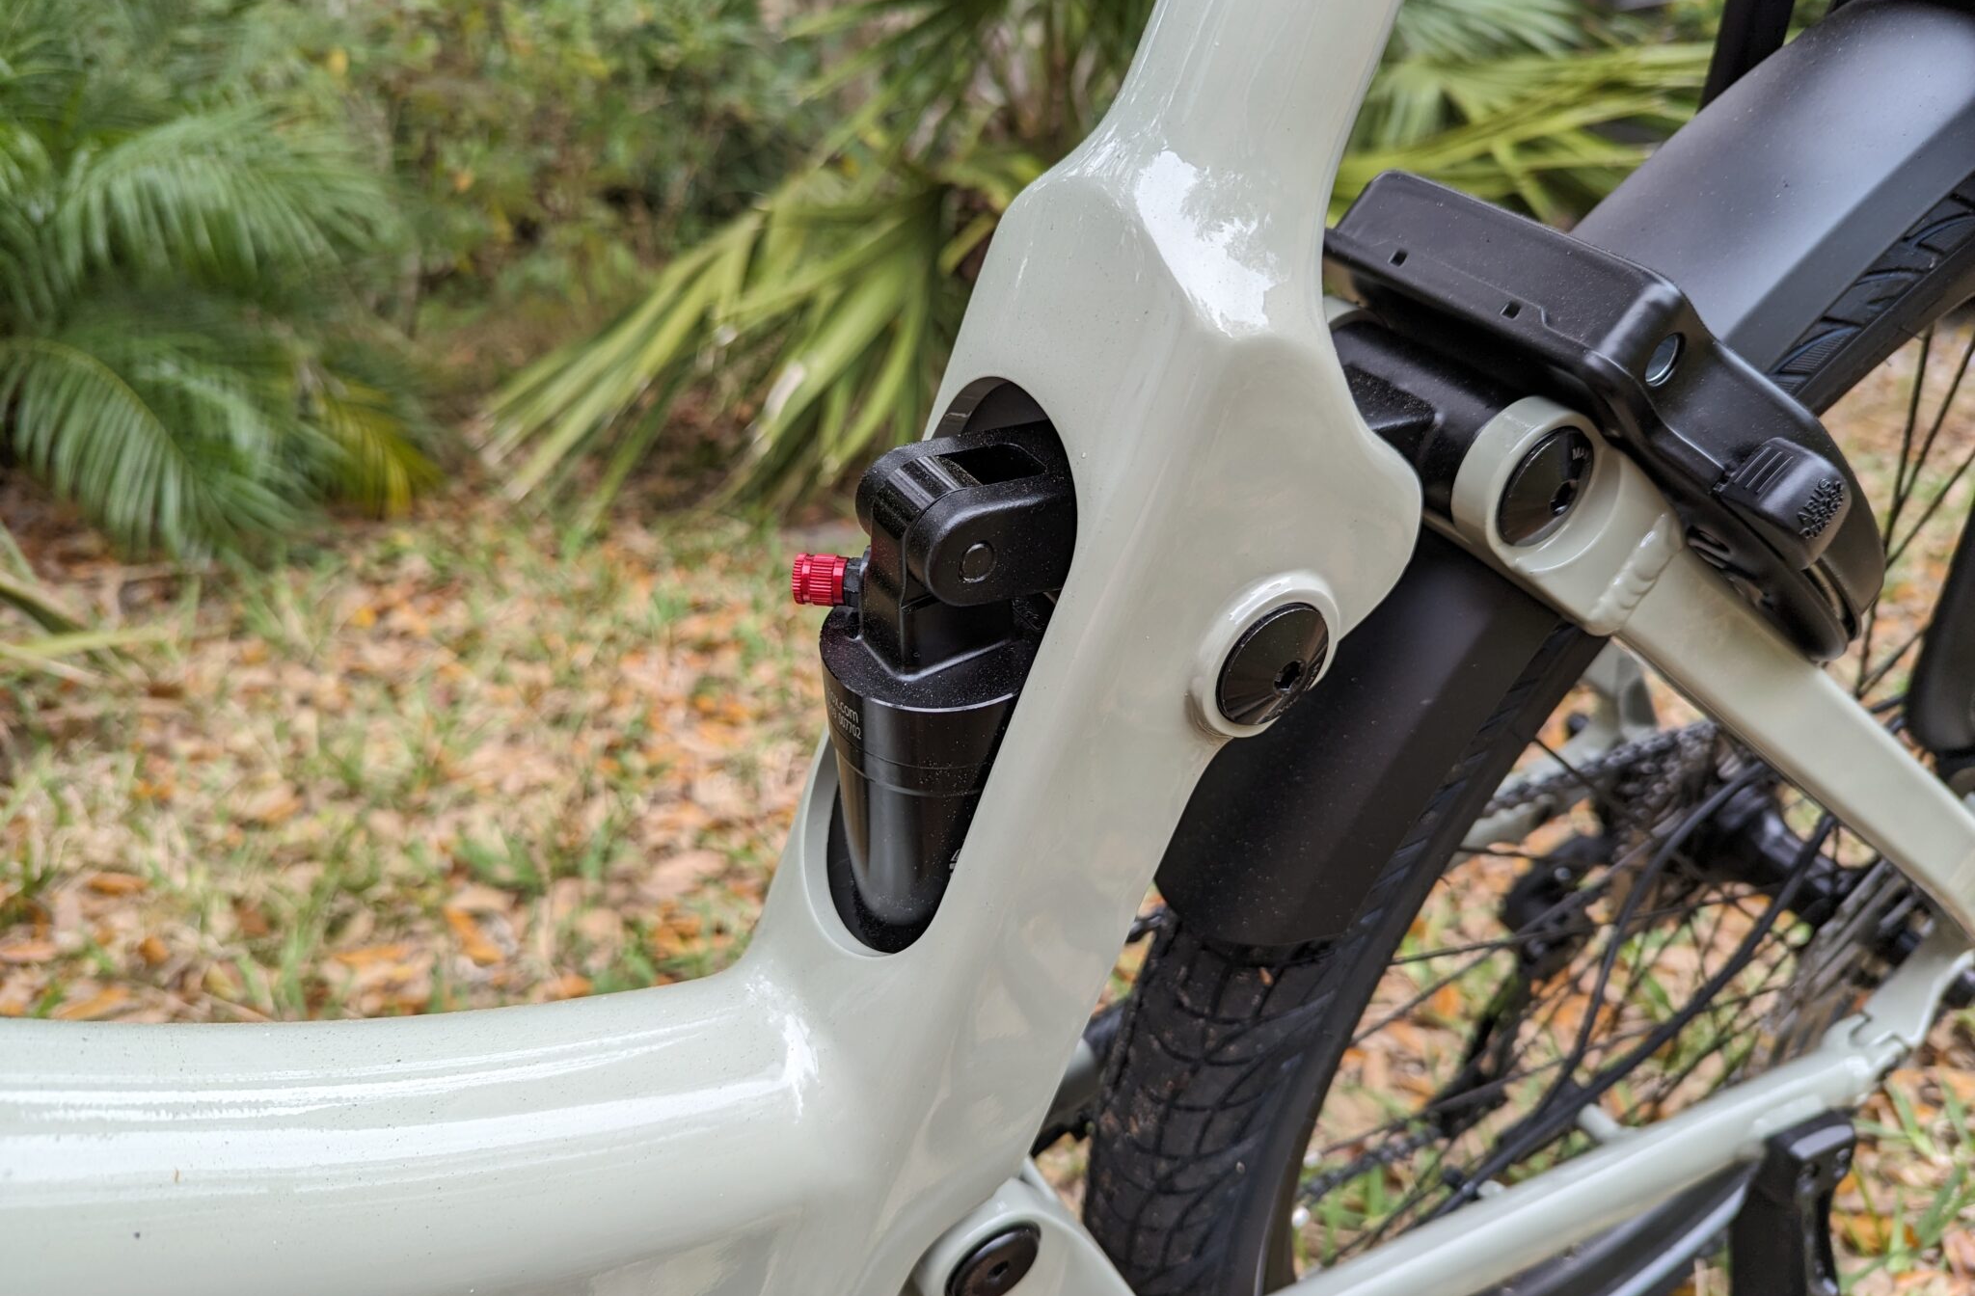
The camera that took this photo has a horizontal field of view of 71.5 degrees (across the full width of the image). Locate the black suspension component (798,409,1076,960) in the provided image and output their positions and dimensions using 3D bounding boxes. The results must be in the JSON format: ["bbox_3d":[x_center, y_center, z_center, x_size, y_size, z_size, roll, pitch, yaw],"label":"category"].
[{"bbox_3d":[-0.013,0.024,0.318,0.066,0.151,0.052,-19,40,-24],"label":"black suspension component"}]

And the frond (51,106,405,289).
[{"bbox_3d":[-1.250,-0.738,2.250,0.500,0.250,0.270,8,24,11],"label":"frond"}]

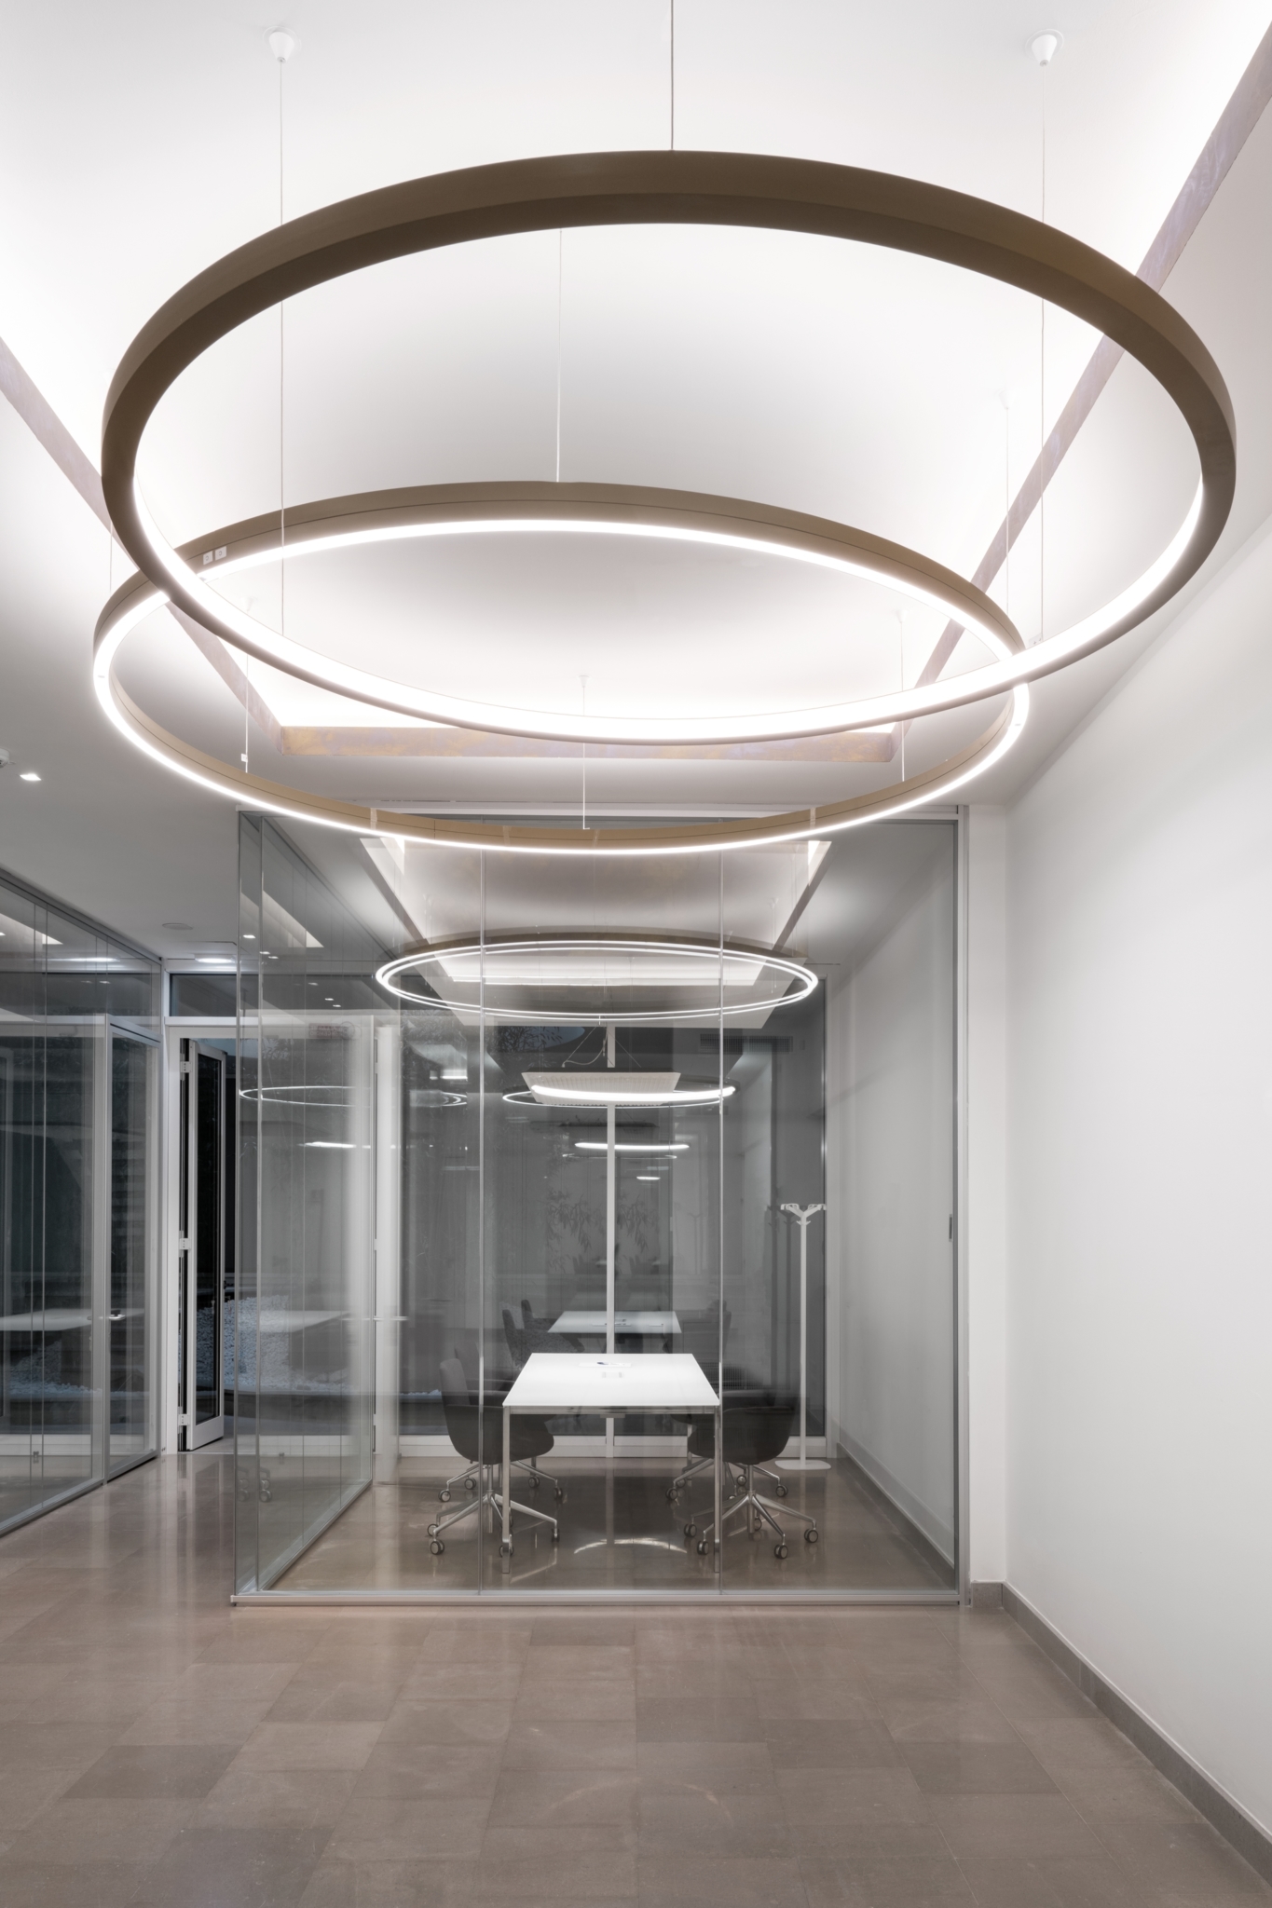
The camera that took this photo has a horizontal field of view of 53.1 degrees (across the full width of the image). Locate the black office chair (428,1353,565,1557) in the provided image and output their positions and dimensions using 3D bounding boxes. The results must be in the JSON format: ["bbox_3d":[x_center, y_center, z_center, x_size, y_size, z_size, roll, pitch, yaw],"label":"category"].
[{"bbox_3d":[-0.735,2.550,6.500,0.680,0.920,0.660,0,-6,0],"label":"black office chair"}]

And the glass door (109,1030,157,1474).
[{"bbox_3d":[-3.290,1.980,8.340,0.050,2.780,0.800,0,-6,0],"label":"glass door"}]

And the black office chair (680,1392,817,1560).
[{"bbox_3d":[0.585,2.570,6.480,0.680,0.870,0.660,0,-6,0],"label":"black office chair"}]

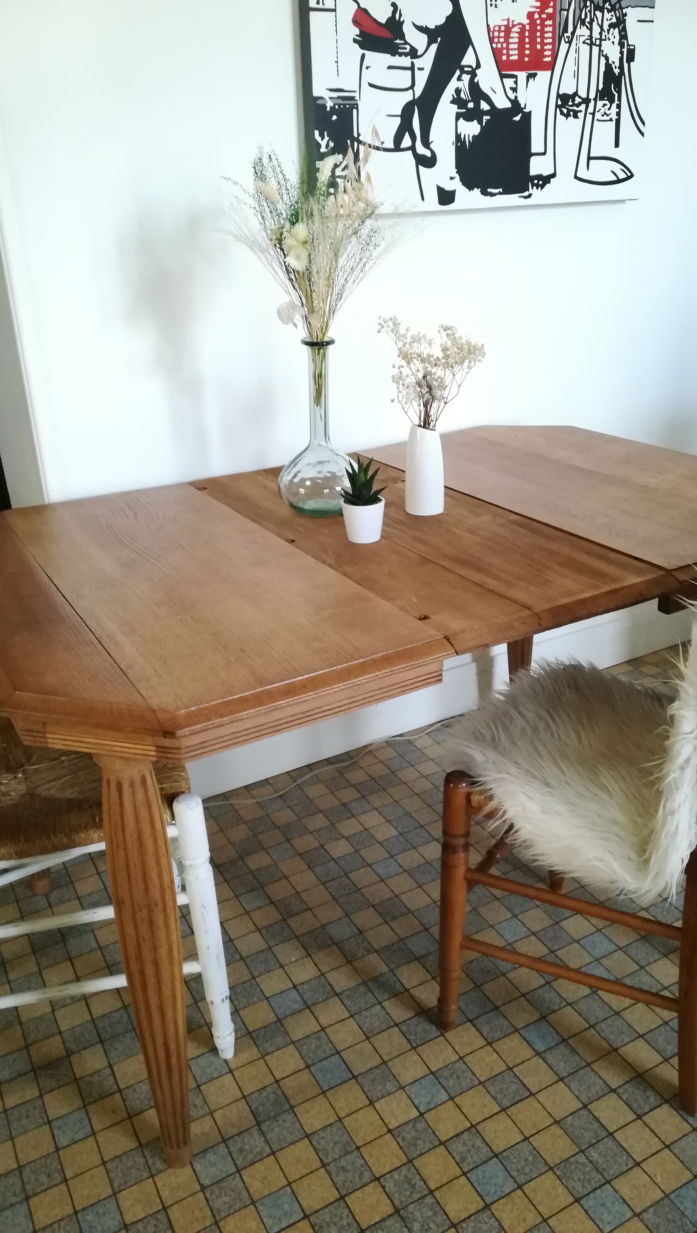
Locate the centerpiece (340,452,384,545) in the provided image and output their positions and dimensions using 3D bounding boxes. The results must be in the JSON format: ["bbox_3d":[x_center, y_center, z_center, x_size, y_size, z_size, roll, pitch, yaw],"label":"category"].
[{"bbox_3d":[0.022,-0.185,1.447,0.071,0.131,0.071,-2,23,1],"label":"centerpiece"}]

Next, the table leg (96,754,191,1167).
[{"bbox_3d":[-0.248,0.457,1.190,0.078,0.658,0.078,4,24,15],"label":"table leg"}]

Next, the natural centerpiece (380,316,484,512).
[{"bbox_3d":[0.138,-0.326,1.531,0.166,0.314,0.144,-2,23,1],"label":"natural centerpiece"}]

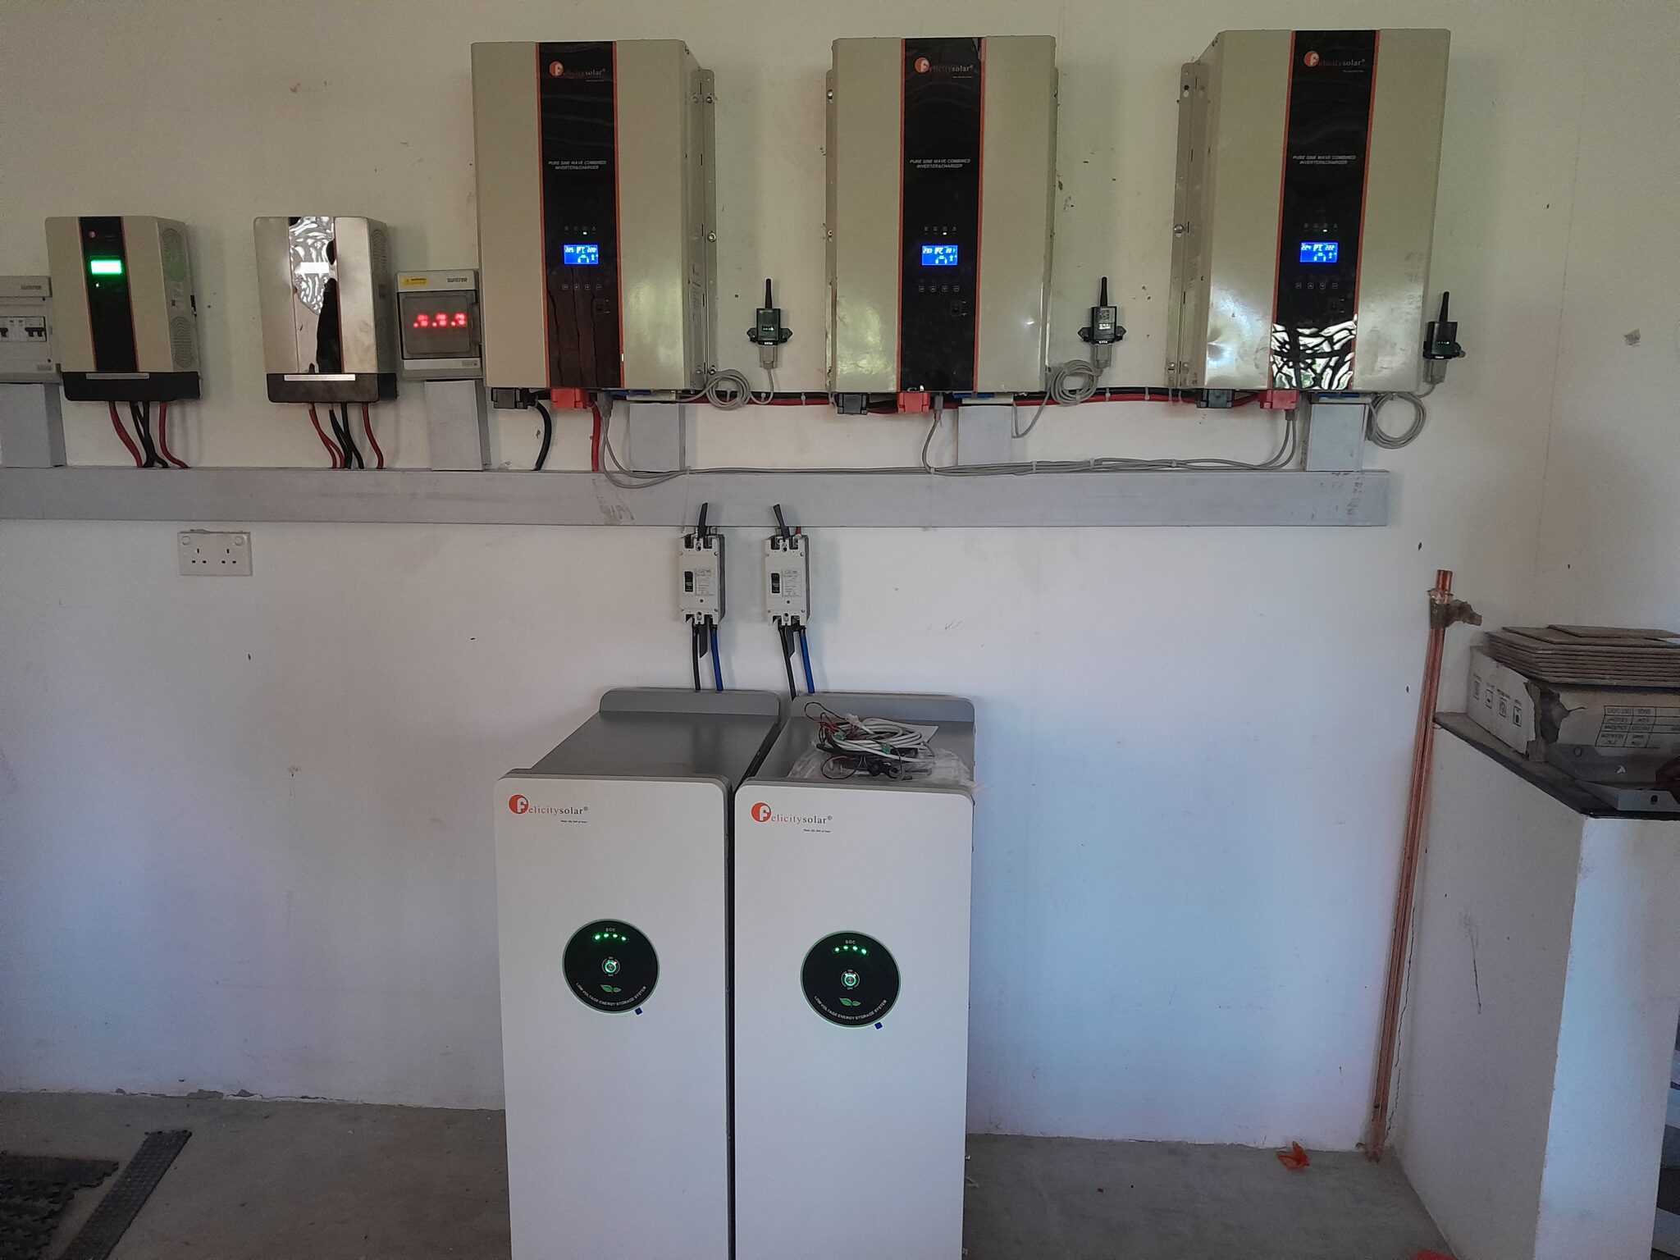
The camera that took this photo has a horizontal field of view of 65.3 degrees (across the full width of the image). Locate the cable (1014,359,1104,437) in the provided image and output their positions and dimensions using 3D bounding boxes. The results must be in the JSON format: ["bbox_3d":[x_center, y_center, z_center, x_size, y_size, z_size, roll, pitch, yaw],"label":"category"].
[{"bbox_3d":[0.402,-0.424,2.401,0.164,0.142,0.055,1,11,4],"label":"cable"}]

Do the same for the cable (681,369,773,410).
[{"bbox_3d":[-0.210,-0.448,2.444,0.175,0.080,0.050,1,11,4],"label":"cable"}]

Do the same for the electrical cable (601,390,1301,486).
[{"bbox_3d":[0.206,-0.354,2.419,1.287,0.175,0.065,1,11,4],"label":"electrical cable"}]

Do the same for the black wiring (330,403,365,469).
[{"bbox_3d":[-0.953,-0.373,2.535,0.056,0.123,0.045,1,7,4],"label":"black wiring"}]

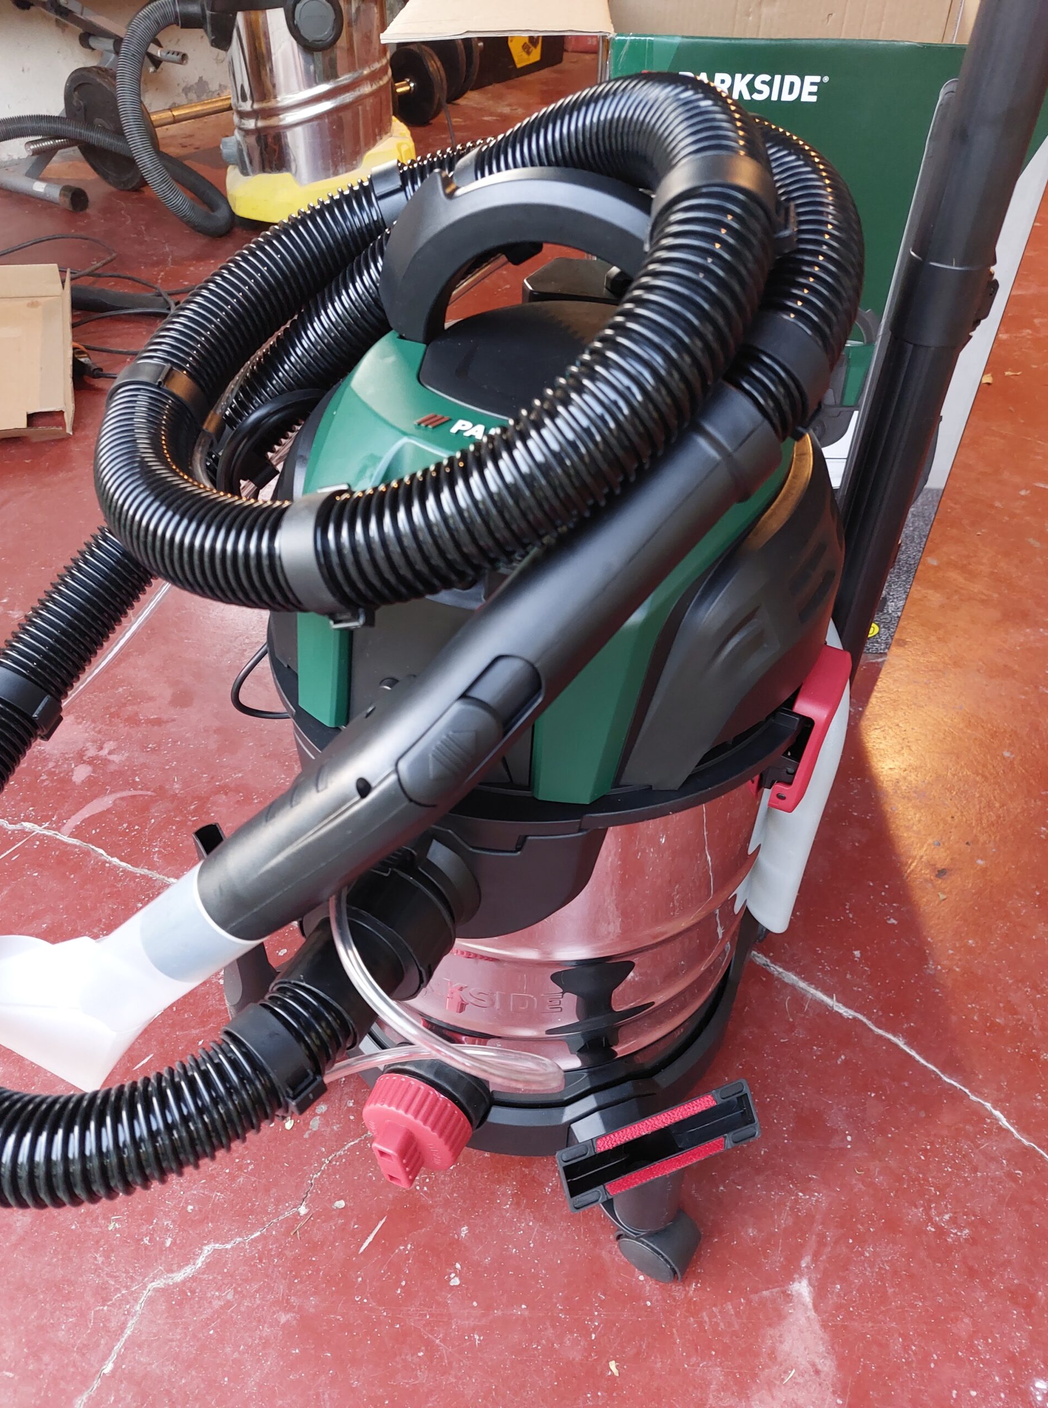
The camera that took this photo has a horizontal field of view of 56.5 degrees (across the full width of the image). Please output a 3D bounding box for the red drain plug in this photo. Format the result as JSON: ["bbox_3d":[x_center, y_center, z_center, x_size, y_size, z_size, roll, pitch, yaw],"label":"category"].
[{"bbox_3d":[-0.068,0.251,0.568,0.064,0.064,0.036,17,46,17],"label":"red drain plug"}]

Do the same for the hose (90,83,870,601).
[{"bbox_3d":[-0.017,-0.210,0.506,0.410,0.205,0.395,0,43,0],"label":"hose"}]

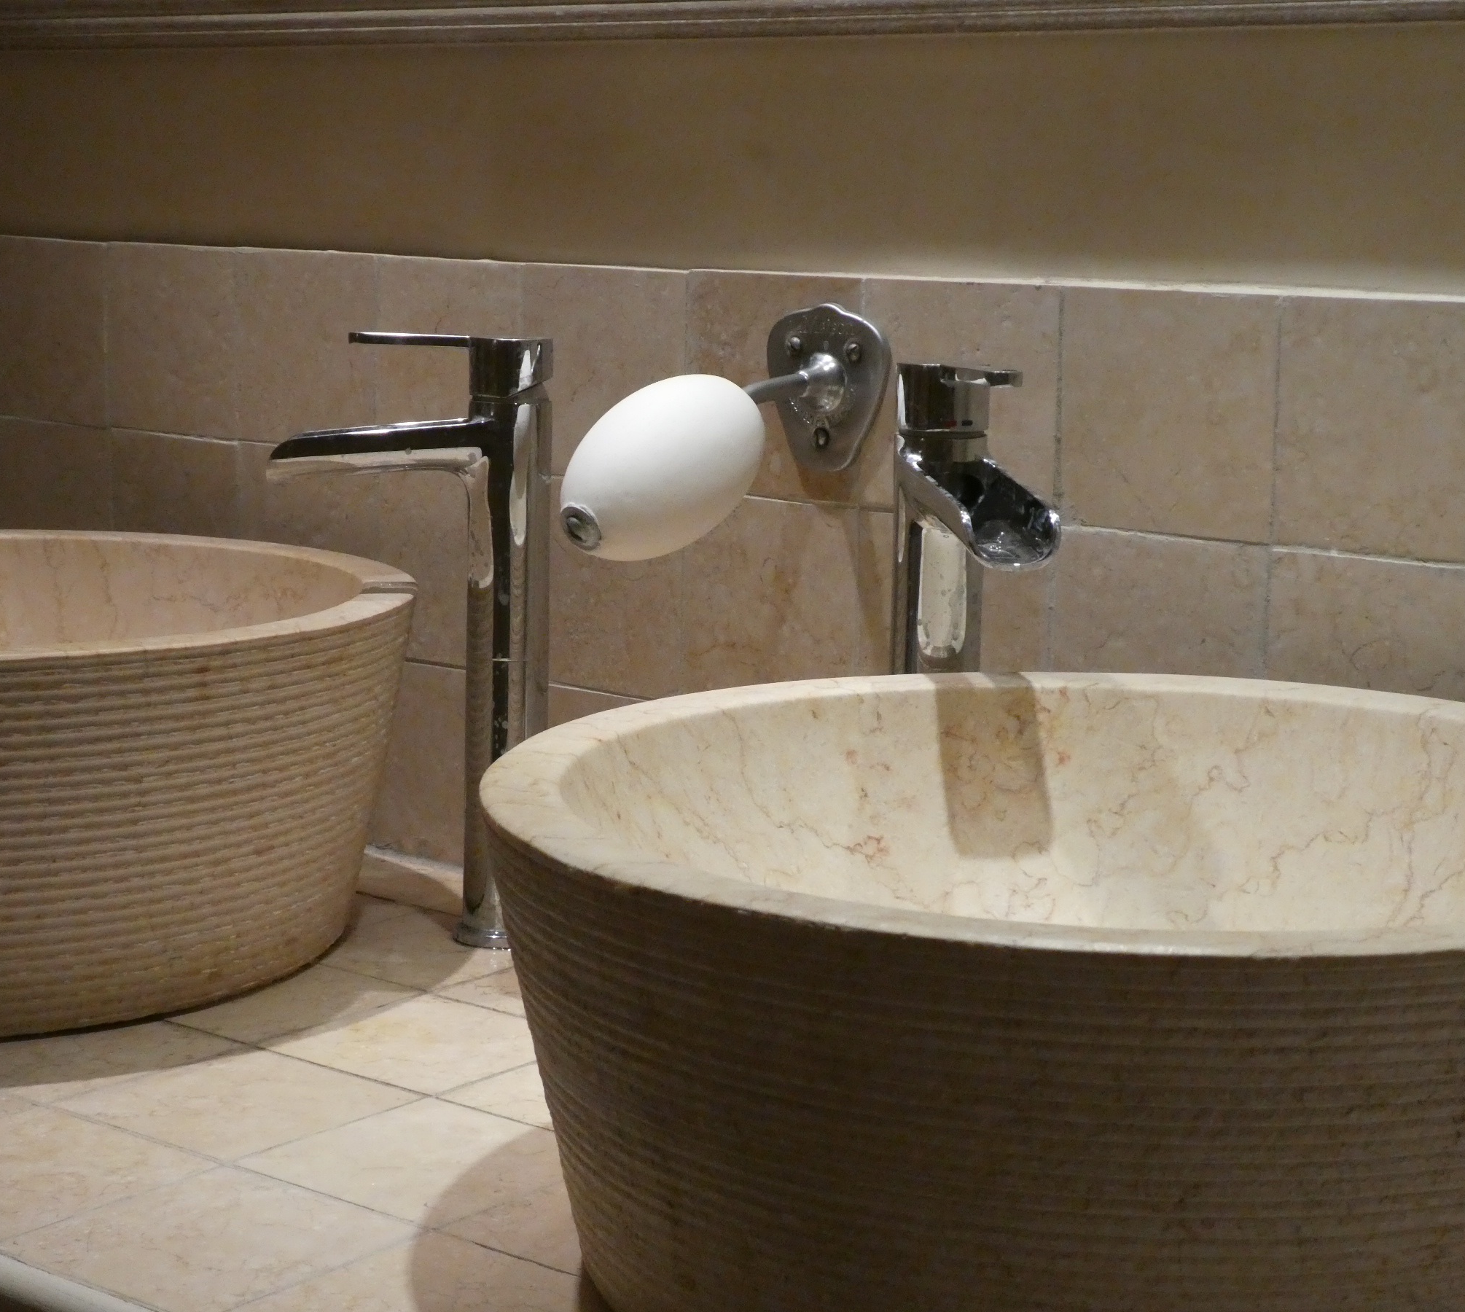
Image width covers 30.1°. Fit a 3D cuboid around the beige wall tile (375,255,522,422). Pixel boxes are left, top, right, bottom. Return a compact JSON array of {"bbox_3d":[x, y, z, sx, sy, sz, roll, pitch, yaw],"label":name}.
[{"bbox_3d":[-0.143,-0.151,1.398,0.100,0.102,0.010,8,13,35],"label":"beige wall tile"}]

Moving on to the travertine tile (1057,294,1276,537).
[{"bbox_3d":[0.187,-0.103,1.165,0.100,0.102,0.010,8,13,35],"label":"travertine tile"}]

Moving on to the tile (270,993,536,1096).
[{"bbox_3d":[-0.125,0.165,1.133,0.100,0.010,0.103,8,11,37],"label":"tile"}]

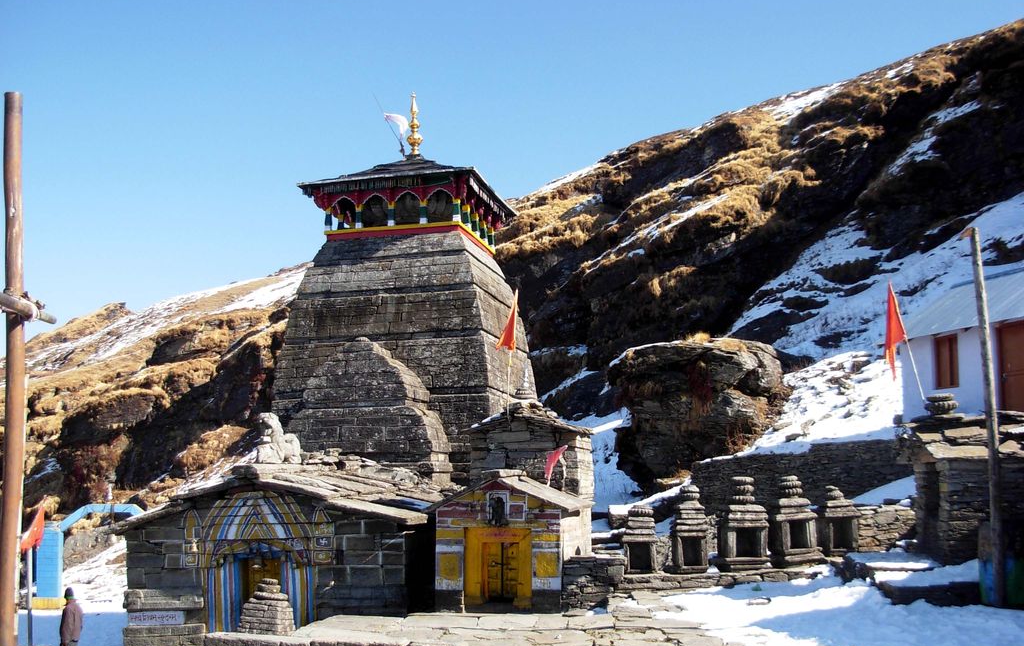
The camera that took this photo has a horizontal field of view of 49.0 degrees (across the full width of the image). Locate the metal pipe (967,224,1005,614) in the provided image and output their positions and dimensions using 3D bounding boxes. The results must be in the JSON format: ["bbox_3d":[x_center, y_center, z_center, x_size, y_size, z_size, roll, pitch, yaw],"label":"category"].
[{"bbox_3d":[6.455,1.230,15.284,0.130,5.165,0.130,-1,-6,0],"label":"metal pipe"}]

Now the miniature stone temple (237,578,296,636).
[{"bbox_3d":[-3.749,4.327,17.200,0.748,0.777,0.710,-2,-6,13],"label":"miniature stone temple"}]

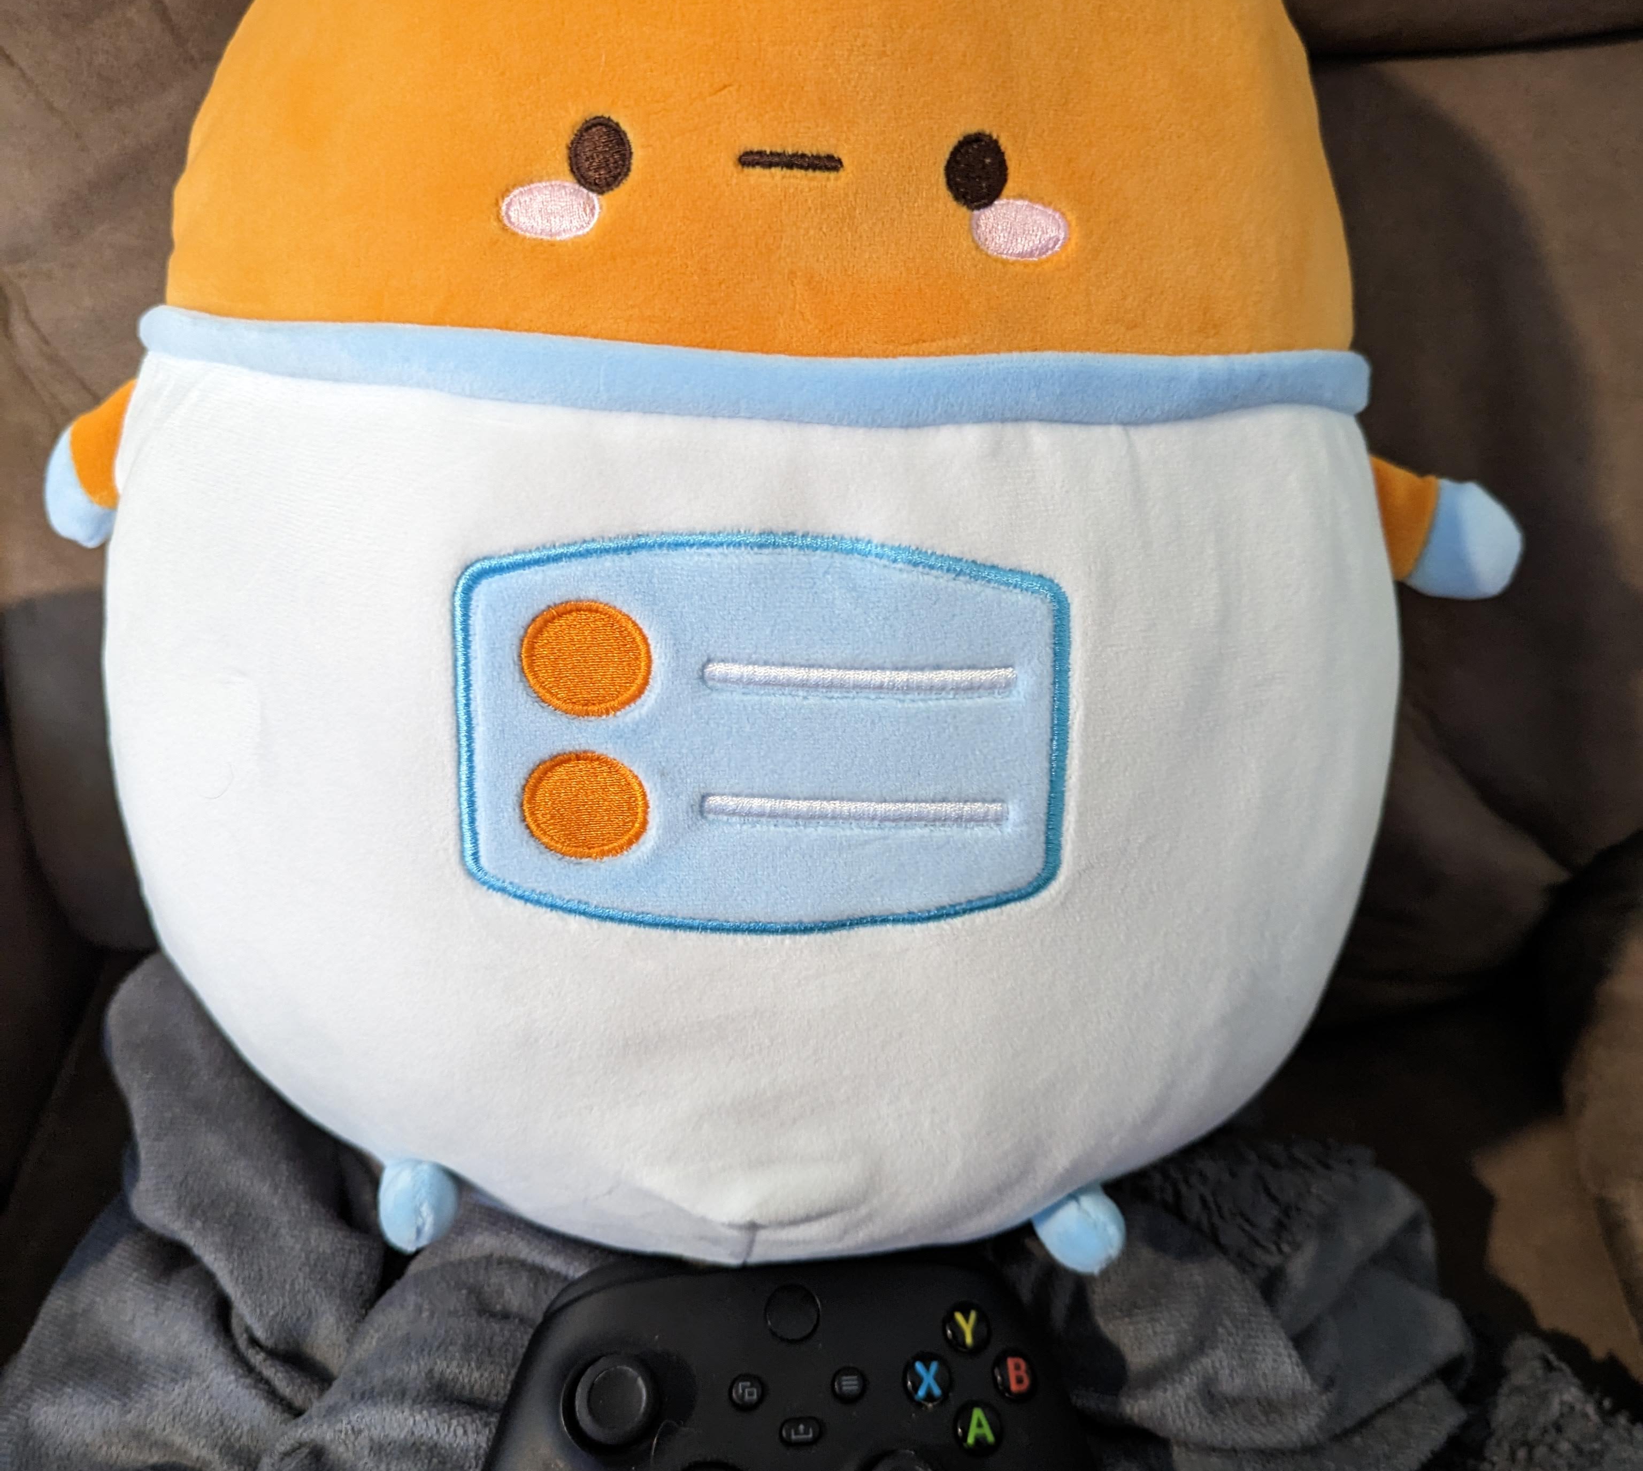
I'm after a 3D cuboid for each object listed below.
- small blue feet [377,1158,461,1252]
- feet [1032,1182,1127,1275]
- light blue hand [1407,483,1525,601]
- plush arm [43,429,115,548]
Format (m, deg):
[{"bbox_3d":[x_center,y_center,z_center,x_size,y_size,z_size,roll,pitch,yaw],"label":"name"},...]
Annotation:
[{"bbox_3d":[-0.106,0.123,0.398,0.023,0.026,0.025,2,17,-3],"label":"small blue feet"},{"bbox_3d":[0.069,0.131,0.403,0.025,0.026,0.026,2,17,-3],"label":"feet"},{"bbox_3d":[0.175,-0.053,0.412,0.031,0.033,0.026,2,17,-3],"label":"light blue hand"},{"bbox_3d":[-0.196,-0.065,0.402,0.023,0.033,0.026,2,17,-3],"label":"plush arm"}]

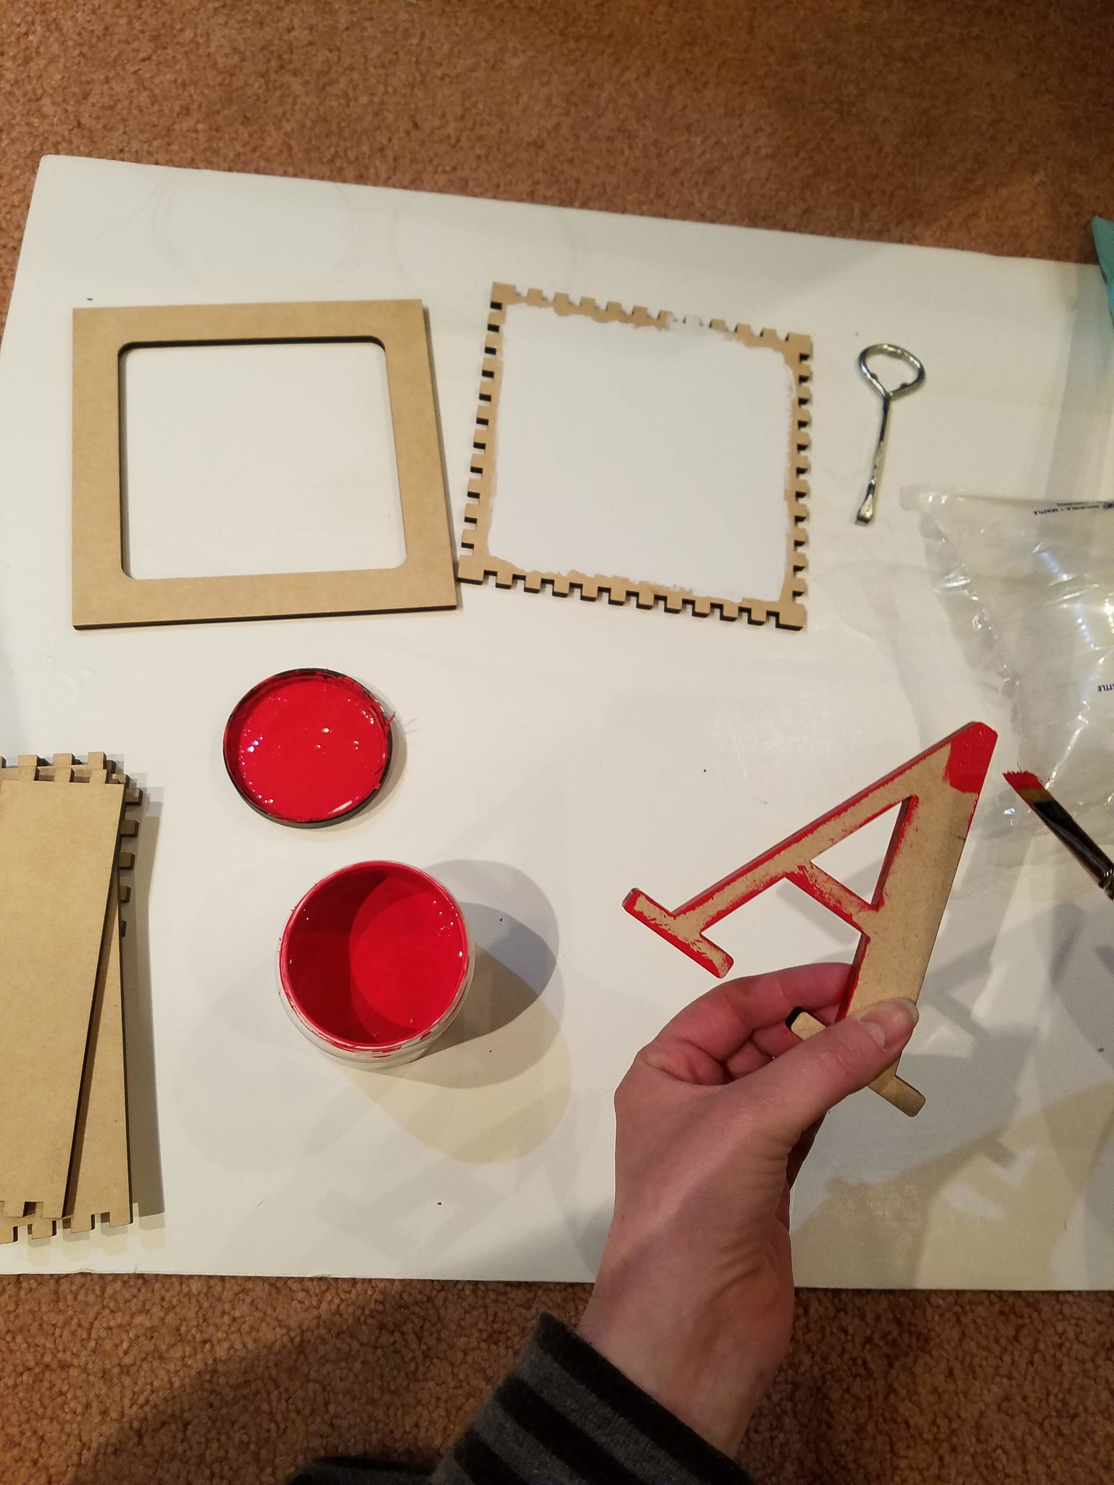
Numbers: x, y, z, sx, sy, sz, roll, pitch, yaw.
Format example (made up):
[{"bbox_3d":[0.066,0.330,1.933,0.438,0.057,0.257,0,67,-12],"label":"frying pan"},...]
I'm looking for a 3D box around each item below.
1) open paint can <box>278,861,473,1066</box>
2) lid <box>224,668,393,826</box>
[{"bbox_3d":[-0.068,0.085,0.422,0.070,0.075,0.070,-5,73,-9],"label":"open paint can"},{"bbox_3d":[-0.106,0.002,0.477,0.070,0.011,0.070,2,72,-7],"label":"lid"}]

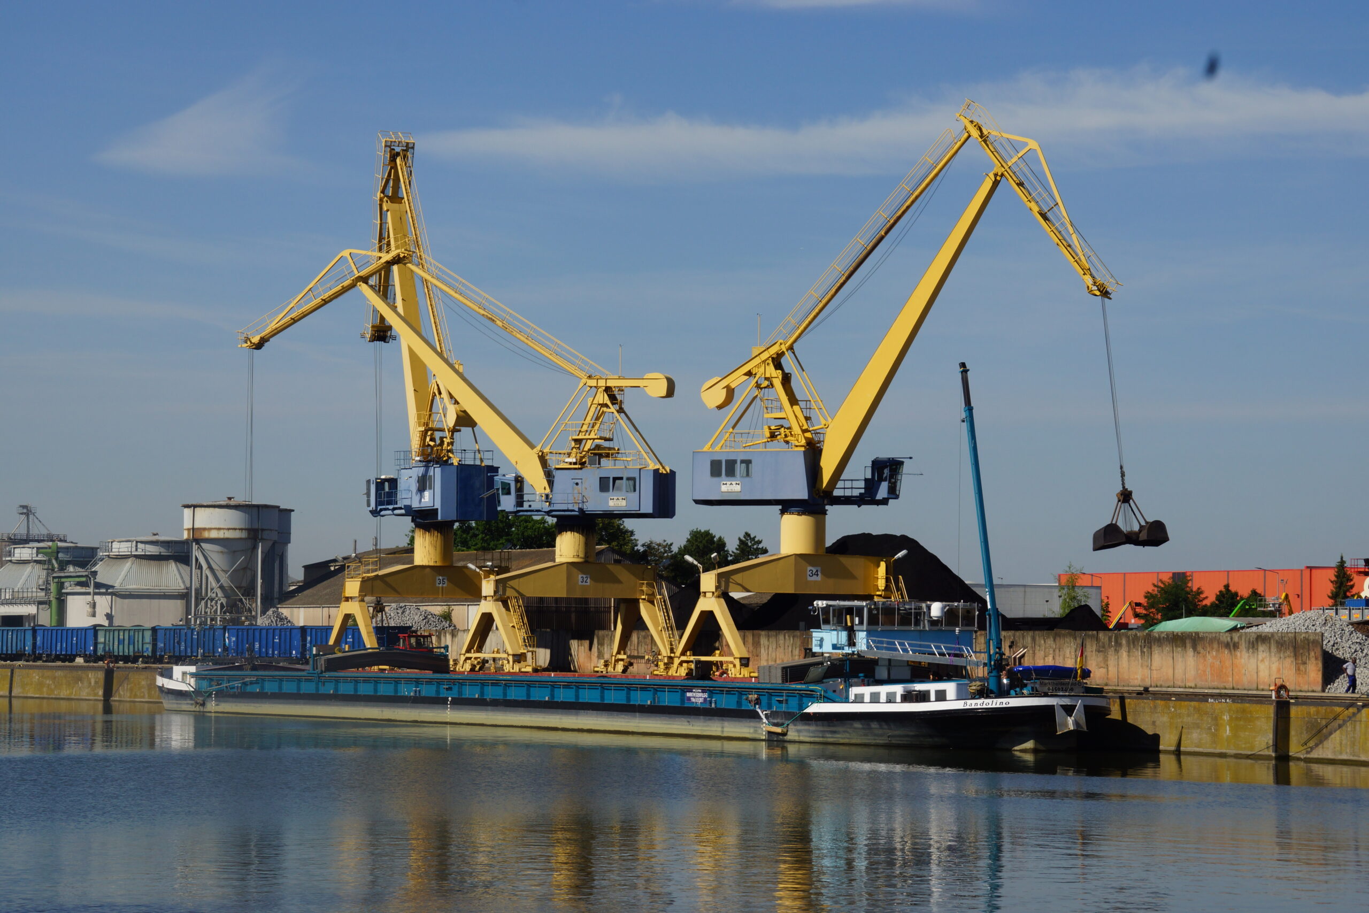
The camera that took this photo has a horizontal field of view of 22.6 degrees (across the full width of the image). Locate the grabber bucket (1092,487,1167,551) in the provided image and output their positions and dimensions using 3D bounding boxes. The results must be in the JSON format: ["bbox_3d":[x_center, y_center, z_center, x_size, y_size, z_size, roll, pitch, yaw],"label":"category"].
[{"bbox_3d":[25.117,3.525,192.960,3.700,3.300,2.000,-5,-3,-16],"label":"grabber bucket"}]

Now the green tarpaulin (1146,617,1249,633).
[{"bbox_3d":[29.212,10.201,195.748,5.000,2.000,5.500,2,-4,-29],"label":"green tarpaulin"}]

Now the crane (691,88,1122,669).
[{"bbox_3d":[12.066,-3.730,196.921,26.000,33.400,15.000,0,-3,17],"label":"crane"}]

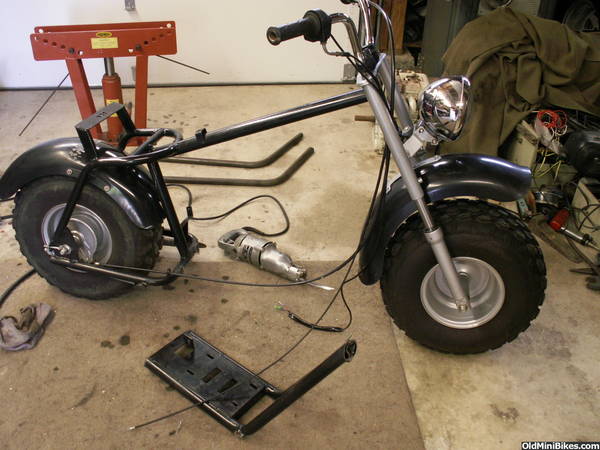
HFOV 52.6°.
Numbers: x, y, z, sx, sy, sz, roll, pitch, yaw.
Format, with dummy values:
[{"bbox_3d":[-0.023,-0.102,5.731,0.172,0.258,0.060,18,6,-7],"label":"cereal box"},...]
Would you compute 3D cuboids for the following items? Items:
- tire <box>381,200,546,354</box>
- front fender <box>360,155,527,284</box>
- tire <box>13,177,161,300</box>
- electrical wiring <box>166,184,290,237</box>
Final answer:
[{"bbox_3d":[0.471,0.157,1.766,0.468,0.468,0.176,8,27,9],"label":"tire"},{"bbox_3d":[0.395,0.002,1.709,0.425,0.420,0.190,8,27,9],"label":"front fender"},{"bbox_3d":[-0.662,0.012,1.912,0.468,0.468,0.176,9,27,10],"label":"tire"},{"bbox_3d":[-0.337,-0.075,2.606,0.610,0.050,0.380,7,26,7],"label":"electrical wiring"}]

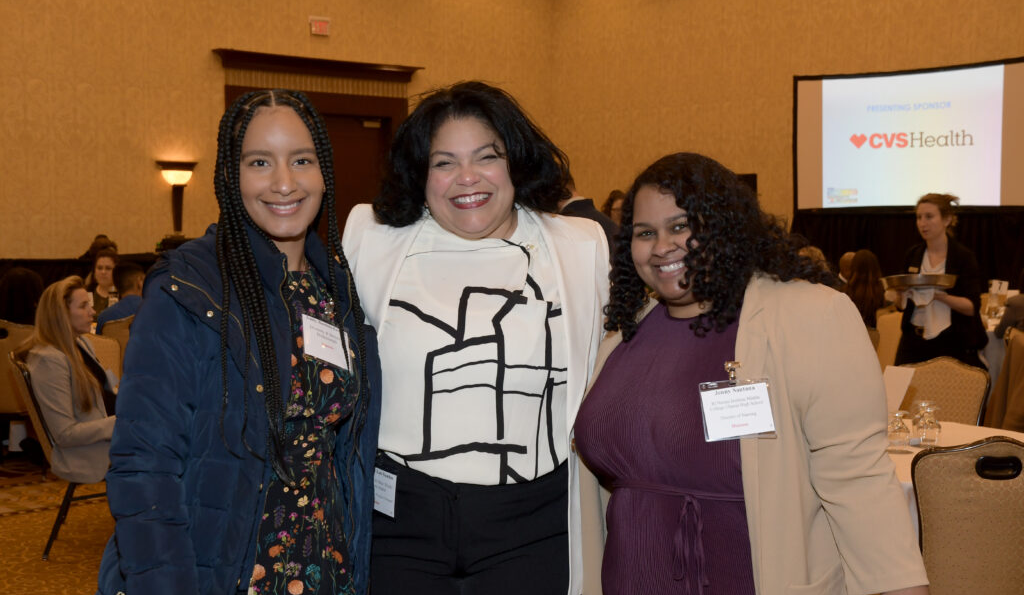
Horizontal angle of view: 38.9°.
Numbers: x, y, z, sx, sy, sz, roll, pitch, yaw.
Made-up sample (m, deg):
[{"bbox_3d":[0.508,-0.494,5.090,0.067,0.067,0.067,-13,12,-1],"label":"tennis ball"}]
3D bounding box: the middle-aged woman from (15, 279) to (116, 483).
[{"bbox_3d":[-1.910,0.542,6.790,0.780,1.270,0.480,-1,3,-17],"label":"middle-aged woman"}]

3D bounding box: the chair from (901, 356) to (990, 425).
[{"bbox_3d":[1.750,0.742,6.240,0.460,0.930,0.600,2,4,33],"label":"chair"}]

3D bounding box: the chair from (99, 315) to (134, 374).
[{"bbox_3d":[-2.420,0.562,9.545,0.460,0.930,0.600,0,3,-9],"label":"chair"}]

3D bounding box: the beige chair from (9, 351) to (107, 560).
[{"bbox_3d":[-2.020,0.713,6.769,0.610,0.930,0.460,-1,3,-16],"label":"beige chair"}]

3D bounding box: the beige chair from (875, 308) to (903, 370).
[{"bbox_3d":[2.750,0.513,10.443,0.460,0.930,0.600,0,3,-6],"label":"beige chair"}]

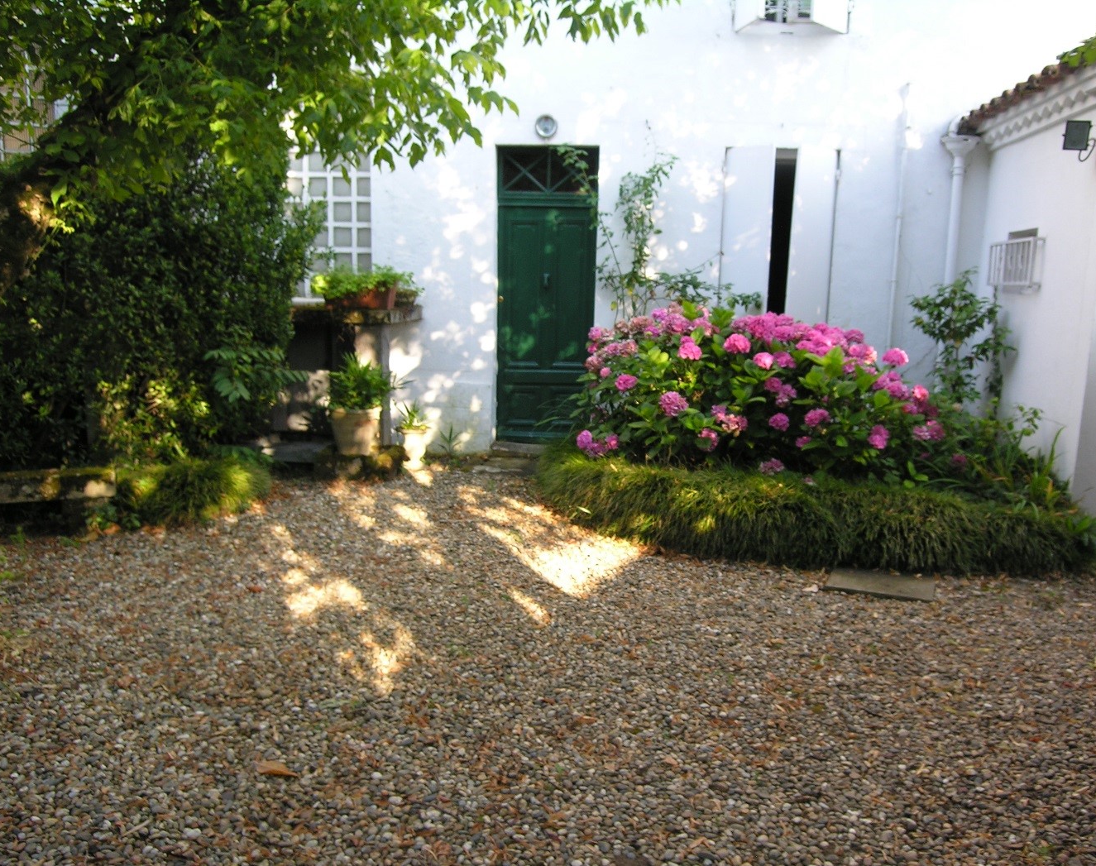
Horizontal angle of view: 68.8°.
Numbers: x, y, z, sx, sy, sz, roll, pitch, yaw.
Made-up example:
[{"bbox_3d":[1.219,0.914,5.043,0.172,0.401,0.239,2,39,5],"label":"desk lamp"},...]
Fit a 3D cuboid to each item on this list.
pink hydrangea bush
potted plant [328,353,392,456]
[{"bbox_3d":[1.468,-0.271,5.800,2.500,1.250,1.800,1,9,0],"label":"pink hydrangea bush"},{"bbox_3d":[-1.583,-0.243,6.750,0.520,0.830,0.520,1,9,0],"label":"potted plant"}]

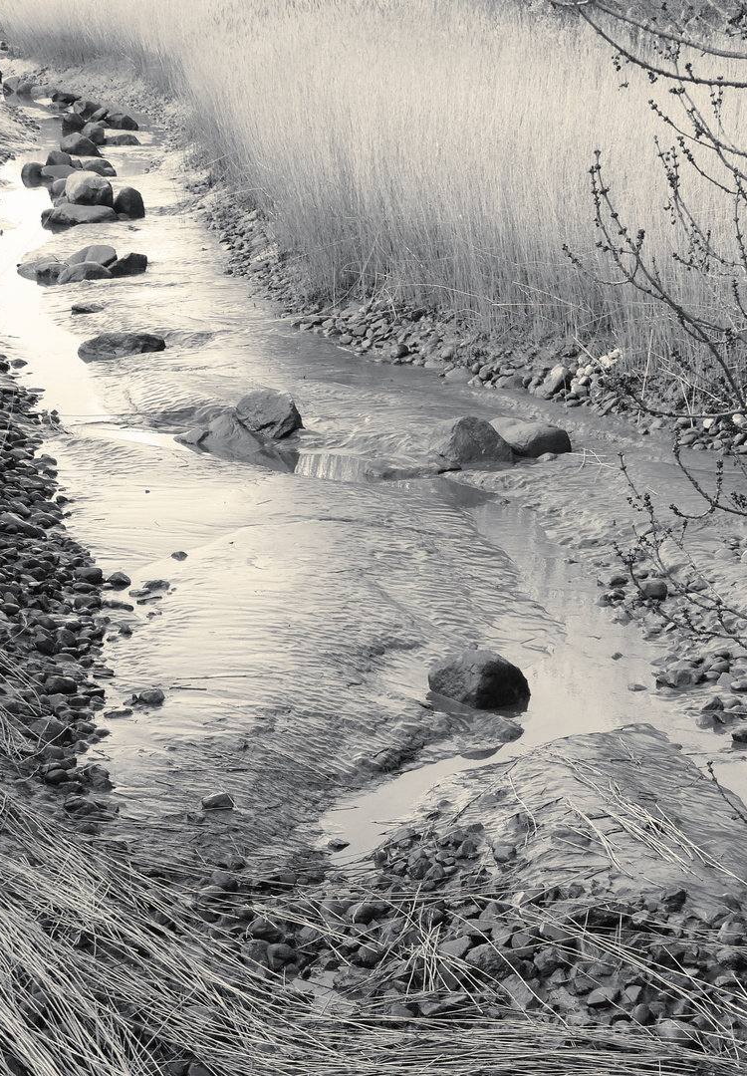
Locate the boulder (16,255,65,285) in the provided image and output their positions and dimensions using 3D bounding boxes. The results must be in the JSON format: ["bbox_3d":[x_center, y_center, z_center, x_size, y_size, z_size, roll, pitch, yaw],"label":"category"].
[{"bbox_3d":[-3.963,-3.225,35.705,0.620,0.260,0.480,-1,13,-6],"label":"boulder"}]

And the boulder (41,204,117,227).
[{"bbox_3d":[-4.047,-4.457,41.201,1.050,0.290,0.620,-1,13,-5],"label":"boulder"}]

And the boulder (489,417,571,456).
[{"bbox_3d":[1.319,-0.851,25.182,0.700,0.300,0.540,1,13,3],"label":"boulder"}]

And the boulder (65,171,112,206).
[{"bbox_3d":[-4.005,-4.856,41.975,0.660,0.570,0.600,-1,13,-5],"label":"boulder"}]

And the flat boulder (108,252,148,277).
[{"bbox_3d":[-2.965,-3.288,35.882,0.540,0.290,0.440,-1,13,-5],"label":"flat boulder"}]

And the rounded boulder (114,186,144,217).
[{"bbox_3d":[-3.442,-4.736,42.032,0.430,0.410,0.420,-1,13,-5],"label":"rounded boulder"}]

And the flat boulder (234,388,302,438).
[{"bbox_3d":[-0.907,-1.082,25.840,0.590,0.390,0.480,0,13,-2],"label":"flat boulder"}]

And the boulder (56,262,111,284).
[{"bbox_3d":[-3.432,-3.153,35.419,0.670,0.240,0.480,-1,13,-5],"label":"boulder"}]

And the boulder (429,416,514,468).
[{"bbox_3d":[0.824,-0.805,24.778,0.700,0.380,0.580,0,13,2],"label":"boulder"}]

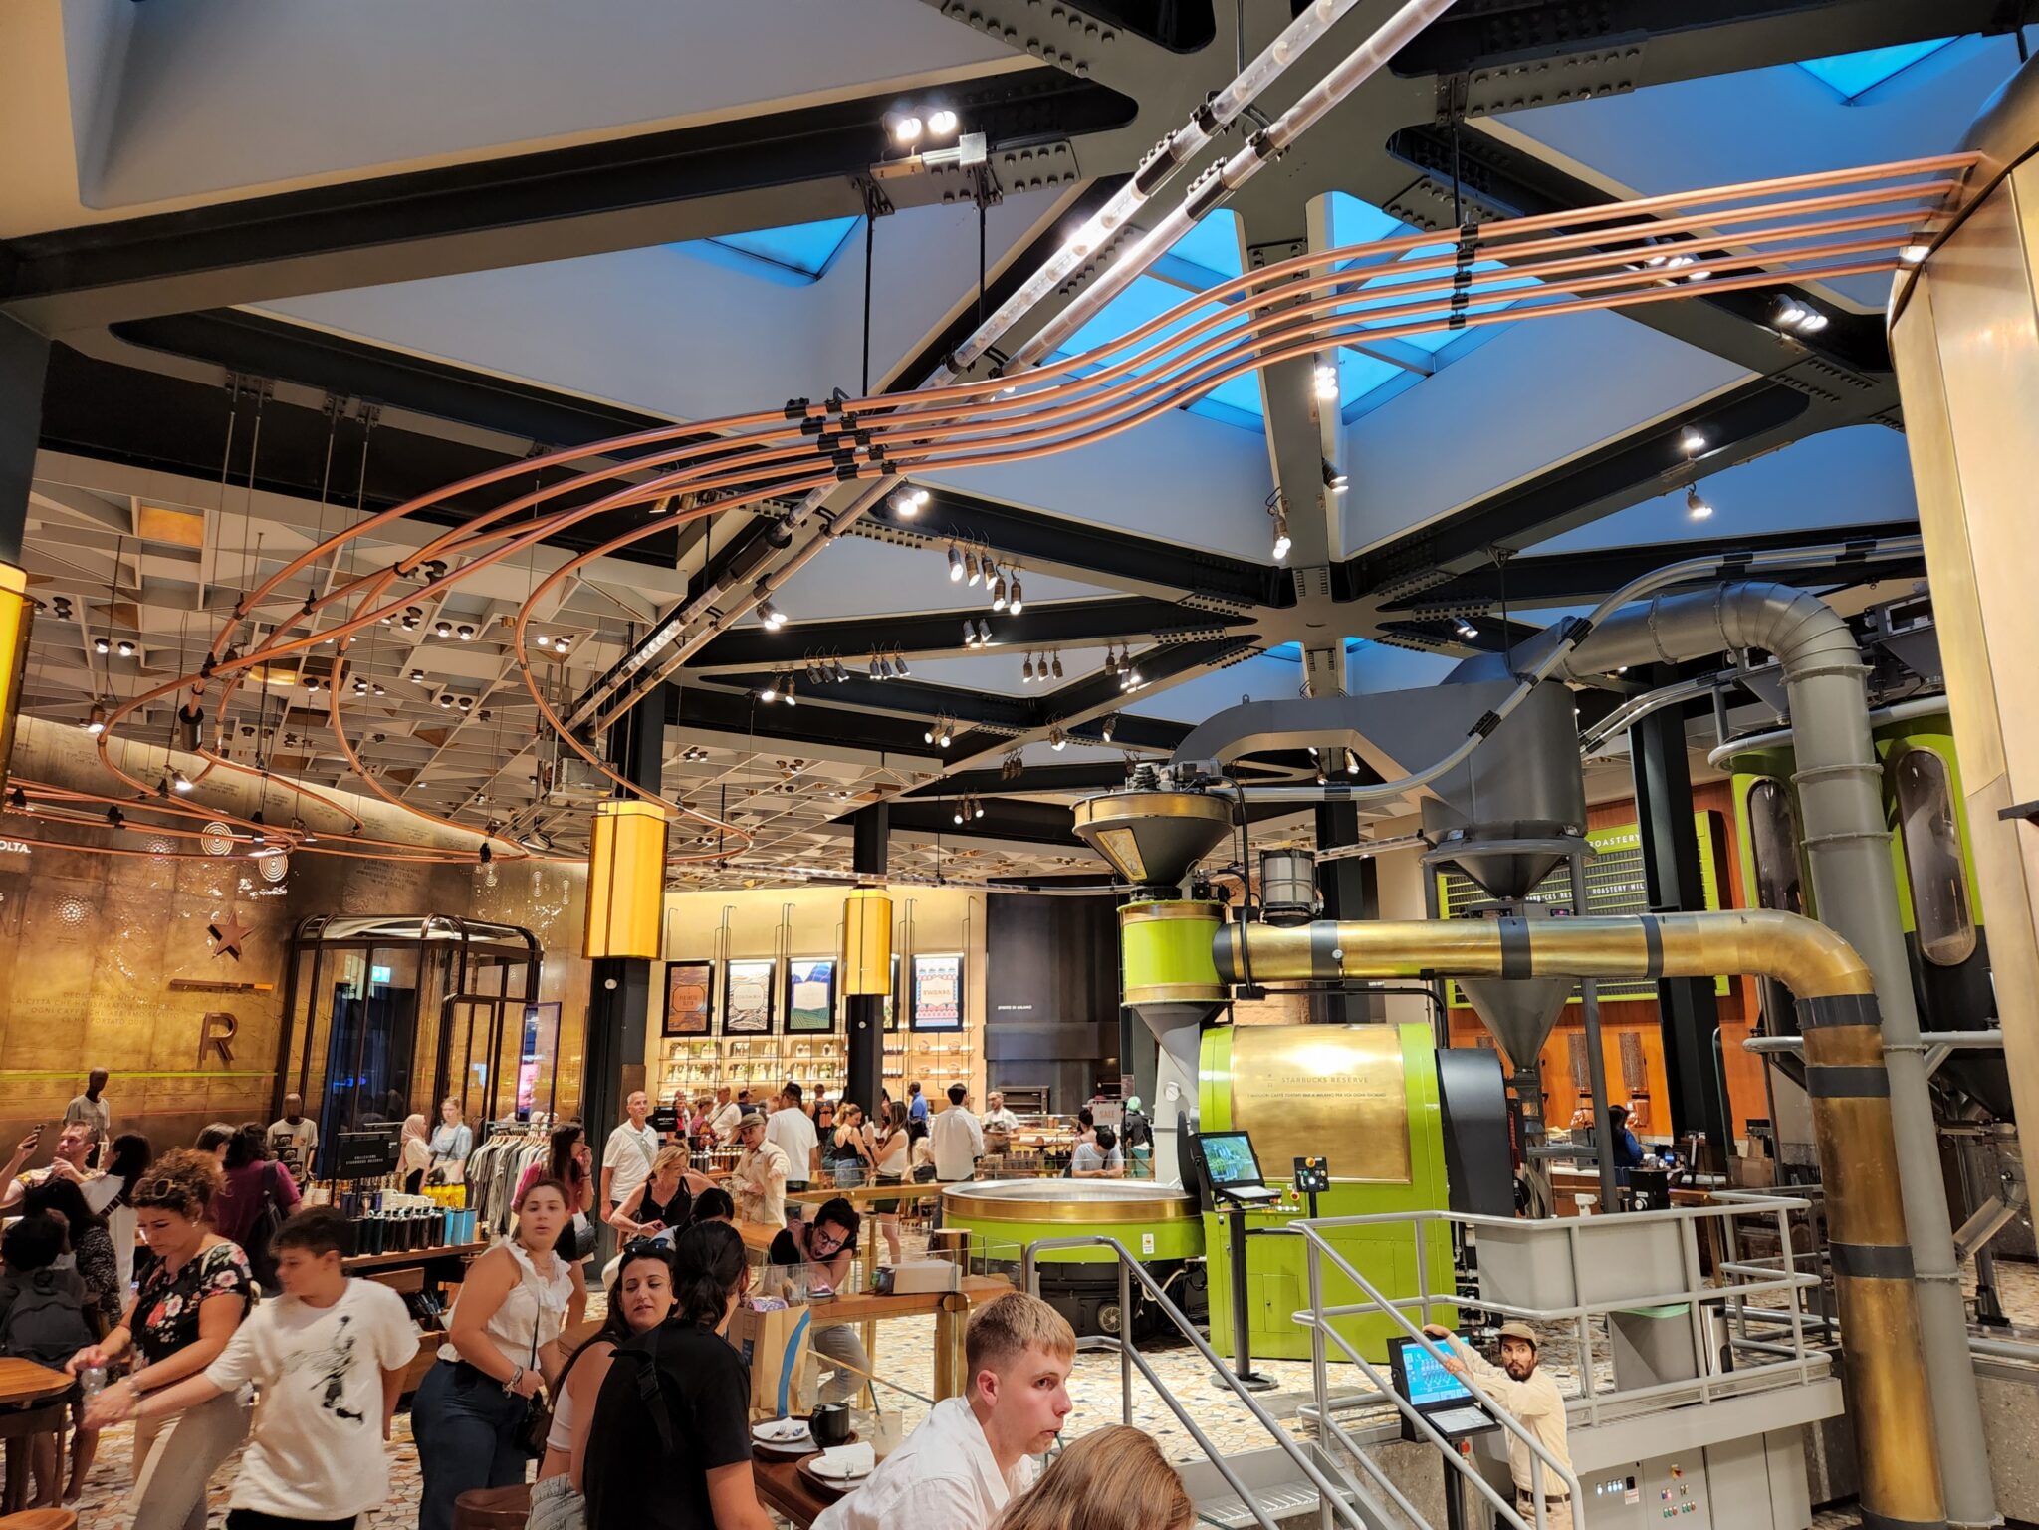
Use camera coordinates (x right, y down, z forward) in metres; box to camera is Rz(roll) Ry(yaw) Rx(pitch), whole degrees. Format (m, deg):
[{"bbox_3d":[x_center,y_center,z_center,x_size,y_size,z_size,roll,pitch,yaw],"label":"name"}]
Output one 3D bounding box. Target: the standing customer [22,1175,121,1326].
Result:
[{"bbox_3d":[-4.414,2.653,6.323,0.600,1.380,0.500,0,-13,0],"label":"standing customer"}]

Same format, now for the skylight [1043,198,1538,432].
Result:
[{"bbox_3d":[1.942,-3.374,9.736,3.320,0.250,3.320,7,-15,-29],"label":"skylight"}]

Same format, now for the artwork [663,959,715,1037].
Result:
[{"bbox_3d":[-5.492,3.900,22.636,0.876,1.213,0.080,-3,-13,14],"label":"artwork"}]

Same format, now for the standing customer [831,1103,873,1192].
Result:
[{"bbox_3d":[-1.680,4.265,13.592,0.430,1.660,0.320,-10,-16,36],"label":"standing customer"}]

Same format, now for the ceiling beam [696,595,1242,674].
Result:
[{"bbox_3d":[-0.572,-1.206,12.440,5.250,0.420,0.300,-3,-13,12],"label":"ceiling beam"}]

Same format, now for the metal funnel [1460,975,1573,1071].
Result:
[{"bbox_3d":[3.981,1.975,10.815,1.100,0.950,1.100,0,-13,0],"label":"metal funnel"}]

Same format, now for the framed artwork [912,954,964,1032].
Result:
[{"bbox_3d":[-1.362,3.796,22.500,0.920,1.280,0.080,-5,-14,20],"label":"framed artwork"}]

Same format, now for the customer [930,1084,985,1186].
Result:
[{"bbox_3d":[-0.610,3.997,13.036,0.530,1.790,0.340,-3,-13,11],"label":"customer"}]

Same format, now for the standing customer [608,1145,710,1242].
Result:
[{"bbox_3d":[-2.300,3.113,8.508,0.620,1.460,0.550,3,-13,-14],"label":"standing customer"}]

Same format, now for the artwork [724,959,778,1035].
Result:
[{"bbox_3d":[-4.444,3.839,22.381,0.876,1.213,0.080,-3,-13,14],"label":"artwork"}]

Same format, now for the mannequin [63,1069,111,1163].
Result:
[{"bbox_3d":[-9.707,4.080,14.049,0.300,1.860,0.480,-3,-13,14],"label":"mannequin"}]

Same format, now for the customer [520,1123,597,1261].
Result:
[{"bbox_3d":[-2.964,3.093,8.626,0.420,1.578,0.460,3,-13,-11],"label":"customer"}]

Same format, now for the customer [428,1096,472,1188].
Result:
[{"bbox_3d":[-5.594,4.100,13.217,0.430,1.671,0.300,3,-13,-11],"label":"customer"}]

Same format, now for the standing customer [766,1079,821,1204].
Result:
[{"bbox_3d":[-2.070,3.826,12.357,0.520,1.820,0.340,3,-13,-12],"label":"standing customer"}]

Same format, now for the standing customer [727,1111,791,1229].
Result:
[{"bbox_3d":[-2.085,3.619,10.765,0.500,1.660,0.370,-6,-14,24],"label":"standing customer"}]

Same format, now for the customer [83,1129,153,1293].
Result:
[{"bbox_3d":[-5.563,3.077,8.275,0.360,1.620,0.420,-1,-13,3],"label":"customer"}]

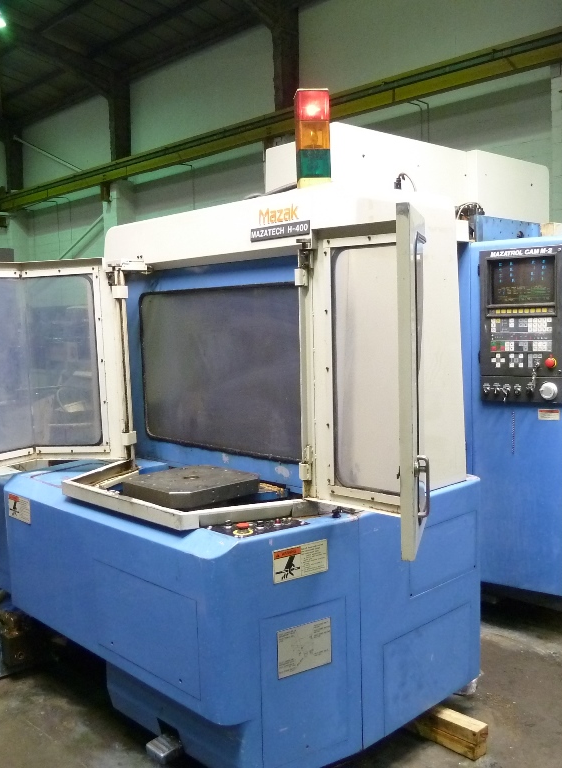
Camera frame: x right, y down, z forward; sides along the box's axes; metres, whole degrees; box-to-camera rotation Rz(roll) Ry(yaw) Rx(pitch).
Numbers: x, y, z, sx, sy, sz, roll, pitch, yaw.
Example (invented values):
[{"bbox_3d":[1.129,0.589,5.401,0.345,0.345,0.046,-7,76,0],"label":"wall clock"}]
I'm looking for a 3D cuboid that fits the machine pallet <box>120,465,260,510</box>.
[{"bbox_3d":[-0.327,0.373,2.712,0.400,0.055,0.400,-6,7,-43],"label":"machine pallet"}]

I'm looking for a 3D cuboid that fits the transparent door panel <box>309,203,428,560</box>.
[{"bbox_3d":[0.260,-0.030,2.059,0.241,0.845,0.678,-3,5,-19],"label":"transparent door panel"}]

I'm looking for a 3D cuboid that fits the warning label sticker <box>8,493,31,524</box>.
[{"bbox_3d":[-1.053,0.504,2.982,0.003,0.100,0.200,-6,7,-43],"label":"warning label sticker"}]

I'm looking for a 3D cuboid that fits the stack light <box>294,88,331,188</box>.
[{"bbox_3d":[0.106,-0.805,2.450,0.102,0.315,0.102,-2,5,-5],"label":"stack light"}]

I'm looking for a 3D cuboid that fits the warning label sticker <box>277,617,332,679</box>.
[{"bbox_3d":[0.076,0.814,2.281,0.199,0.147,0.003,-5,6,-32],"label":"warning label sticker"}]

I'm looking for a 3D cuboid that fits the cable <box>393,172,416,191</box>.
[{"bbox_3d":[0.418,-0.681,2.500,0.075,0.065,0.030,-2,5,-6],"label":"cable"}]

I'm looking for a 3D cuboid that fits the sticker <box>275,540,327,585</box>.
[{"bbox_3d":[0.063,0.541,2.255,0.197,0.097,0.003,-5,6,-32],"label":"sticker"}]

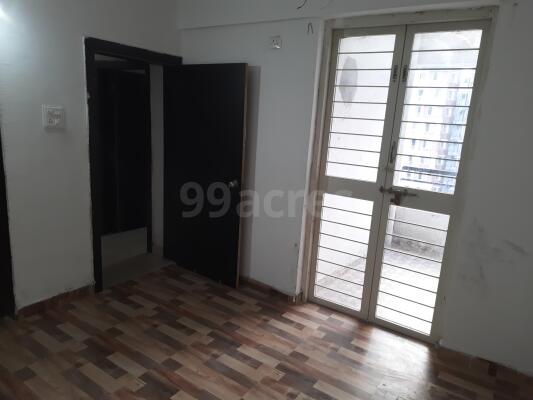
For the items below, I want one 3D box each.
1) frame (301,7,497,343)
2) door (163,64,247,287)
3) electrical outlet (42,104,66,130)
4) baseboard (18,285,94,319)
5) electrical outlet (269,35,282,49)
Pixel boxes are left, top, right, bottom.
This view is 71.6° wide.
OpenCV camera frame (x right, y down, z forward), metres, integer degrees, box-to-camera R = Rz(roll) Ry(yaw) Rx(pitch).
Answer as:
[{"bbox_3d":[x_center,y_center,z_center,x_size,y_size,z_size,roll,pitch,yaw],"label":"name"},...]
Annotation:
[{"bbox_3d":[0.878,-0.150,2.831,1.162,2.316,0.110,11,14,31],"label":"frame"},{"bbox_3d":[-0.604,-0.227,3.515,0.926,2.010,0.040,11,14,31],"label":"door"},{"bbox_3d":[-1.550,-0.607,2.699,0.038,0.152,0.140,11,14,31],"label":"electrical outlet"},{"bbox_3d":[-1.664,0.816,2.985,0.018,0.080,0.612,11,14,31],"label":"baseboard"},{"bbox_3d":[0.074,-1.304,3.058,0.108,0.095,0.022,11,14,31],"label":"electrical outlet"}]

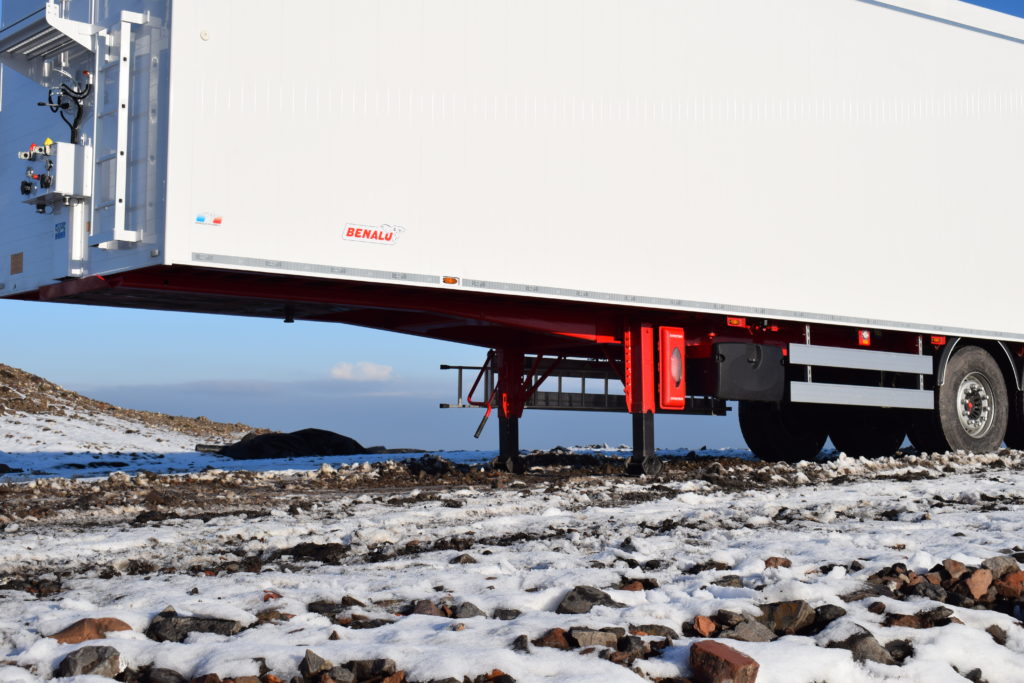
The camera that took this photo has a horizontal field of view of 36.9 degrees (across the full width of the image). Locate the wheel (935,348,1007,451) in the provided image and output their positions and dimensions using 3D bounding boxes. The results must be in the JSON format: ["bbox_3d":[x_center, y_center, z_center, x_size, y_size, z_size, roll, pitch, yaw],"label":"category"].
[{"bbox_3d":[4.081,0.585,14.039,1.060,1.060,0.380,4,-5,-39],"label":"wheel"}]

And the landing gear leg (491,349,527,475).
[{"bbox_3d":[-0.032,0.642,14.100,0.200,1.150,0.280,4,-5,-35],"label":"landing gear leg"}]

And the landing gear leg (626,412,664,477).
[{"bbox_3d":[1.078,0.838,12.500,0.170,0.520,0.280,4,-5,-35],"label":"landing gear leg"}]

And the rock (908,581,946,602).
[{"bbox_3d":[1.413,0.846,5.200,0.125,0.080,0.090,-1,-4,15],"label":"rock"}]

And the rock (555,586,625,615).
[{"bbox_3d":[0.323,1.086,6.407,0.292,0.129,0.219,0,-4,0],"label":"rock"}]

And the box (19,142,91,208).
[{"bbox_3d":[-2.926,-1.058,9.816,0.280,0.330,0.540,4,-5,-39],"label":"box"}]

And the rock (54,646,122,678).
[{"bbox_3d":[-1.460,1.115,5.296,0.234,0.127,0.188,0,-4,0],"label":"rock"}]

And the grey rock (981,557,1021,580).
[{"bbox_3d":[1.769,0.824,5.550,0.135,0.100,0.110,-1,-4,18],"label":"grey rock"}]

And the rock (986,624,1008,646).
[{"bbox_3d":[1.813,1.100,5.736,0.082,0.086,0.074,0,-4,0],"label":"rock"}]

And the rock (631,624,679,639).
[{"bbox_3d":[0.547,1.117,5.893,0.184,0.062,0.111,0,-4,0],"label":"rock"}]

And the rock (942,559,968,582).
[{"bbox_3d":[1.588,0.820,5.500,0.092,0.085,0.075,-1,-4,16],"label":"rock"}]

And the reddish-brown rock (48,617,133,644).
[{"bbox_3d":[-1.213,0.832,4.420,0.238,0.072,0.140,1,-4,0],"label":"reddish-brown rock"}]

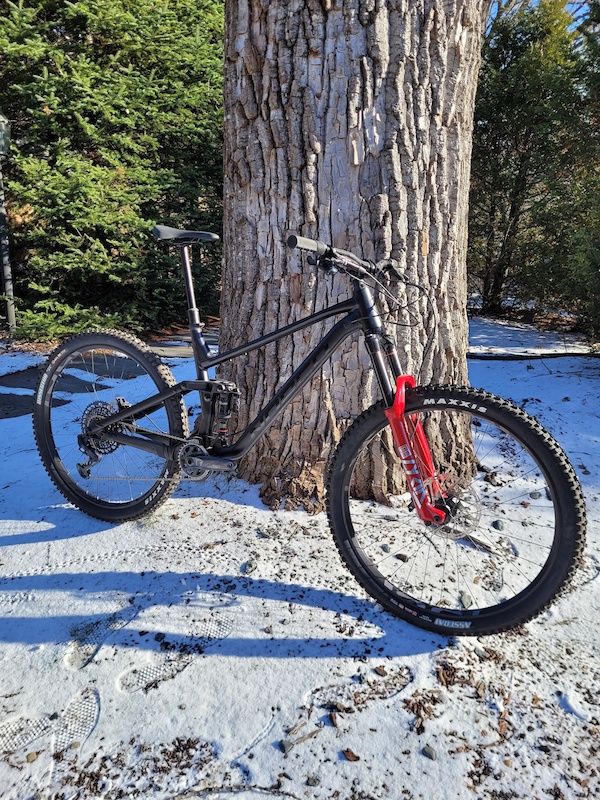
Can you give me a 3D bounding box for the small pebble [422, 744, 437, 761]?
[{"bbox_3d":[0.294,0.801,1.363,0.025,0.019,0.037,-11,20,-39],"label":"small pebble"}]

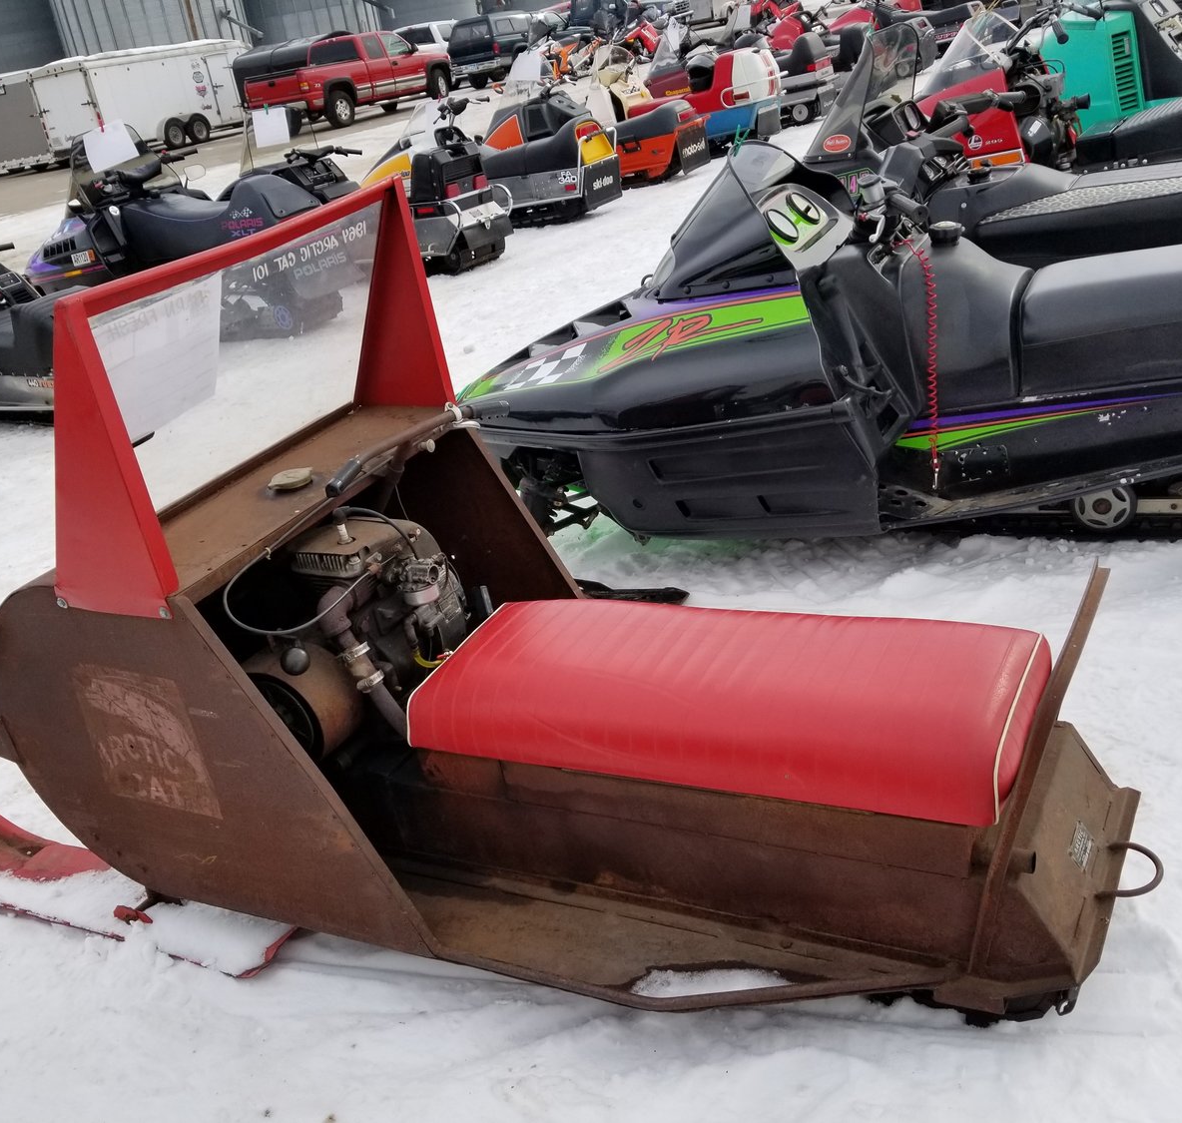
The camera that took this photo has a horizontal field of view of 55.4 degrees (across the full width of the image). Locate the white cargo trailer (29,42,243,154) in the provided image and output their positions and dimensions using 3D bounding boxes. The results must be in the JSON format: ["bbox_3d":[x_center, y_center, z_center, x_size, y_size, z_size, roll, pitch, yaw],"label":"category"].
[{"bbox_3d":[-11.639,-12.437,30.301,2.400,2.400,5.600,8,31,32],"label":"white cargo trailer"}]

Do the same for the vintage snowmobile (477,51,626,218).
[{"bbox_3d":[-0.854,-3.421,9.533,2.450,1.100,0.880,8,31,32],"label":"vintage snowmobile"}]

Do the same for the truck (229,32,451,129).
[{"bbox_3d":[-5.673,-11.807,27.383,2.000,1.860,5.750,9,31,34],"label":"truck"}]

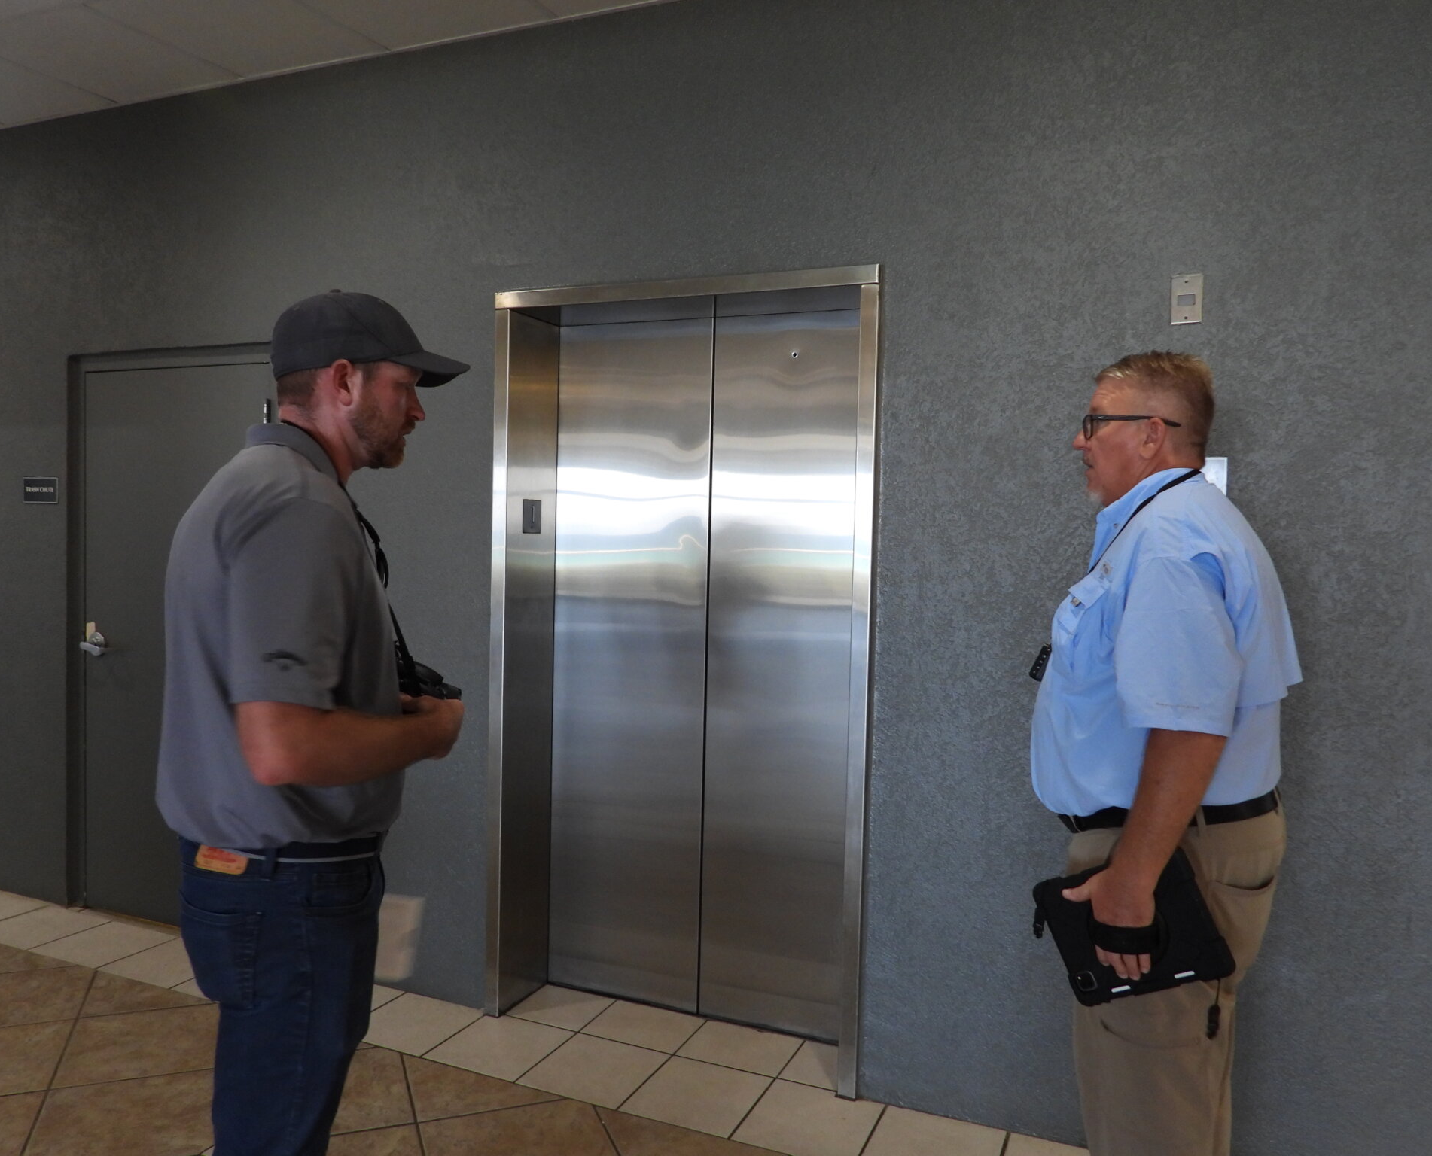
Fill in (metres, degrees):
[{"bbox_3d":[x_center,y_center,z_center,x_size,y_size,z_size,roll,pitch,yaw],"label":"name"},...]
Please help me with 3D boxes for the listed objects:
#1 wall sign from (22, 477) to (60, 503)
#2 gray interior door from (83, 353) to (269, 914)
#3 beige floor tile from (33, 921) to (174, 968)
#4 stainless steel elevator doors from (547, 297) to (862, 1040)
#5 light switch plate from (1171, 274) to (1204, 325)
[{"bbox_3d":[-2.569,-0.332,4.067,0.199,0.099,0.010,2,3,23],"label":"wall sign"},{"bbox_3d":[-1.957,0.258,3.887,0.916,2.022,0.045,2,3,23],"label":"gray interior door"},{"bbox_3d":[-2.134,1.285,3.734,0.325,0.010,0.315,2,3,23],"label":"beige floor tile"},{"bbox_3d":[-0.026,0.271,3.284,1.079,2.177,0.045,2,3,23],"label":"stainless steel elevator doors"},{"bbox_3d":[1.085,-0.640,2.461,0.068,0.112,0.006,2,3,23],"label":"light switch plate"}]

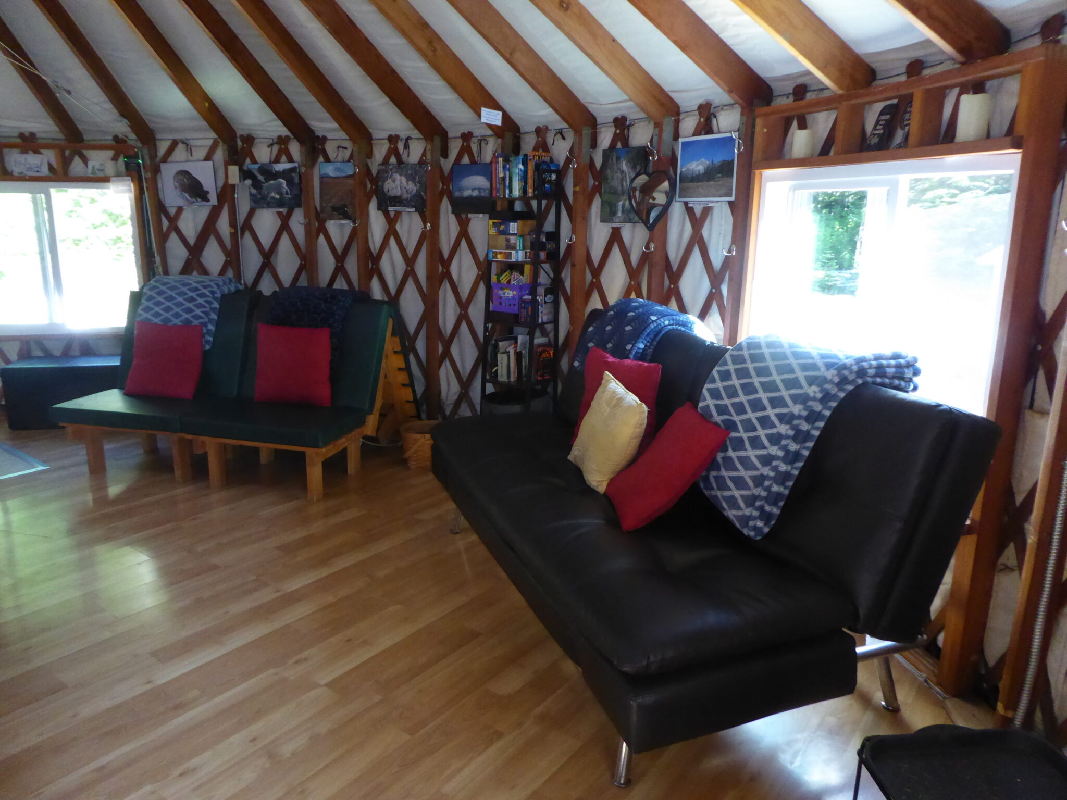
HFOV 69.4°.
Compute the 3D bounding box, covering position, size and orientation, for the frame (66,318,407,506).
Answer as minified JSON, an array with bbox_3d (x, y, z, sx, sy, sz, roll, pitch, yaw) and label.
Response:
[{"bbox_3d":[-1.606,-0.066,4.332,1.592,0.799,1.048,4,13,16],"label":"frame"}]

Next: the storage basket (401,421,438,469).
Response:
[{"bbox_3d":[-0.586,0.247,4.330,0.288,0.203,0.275,-1,13,-8],"label":"storage basket"}]

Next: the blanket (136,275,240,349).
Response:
[{"bbox_3d":[-2.059,-0.513,4.596,0.576,0.380,0.393,4,13,16],"label":"blanket"}]

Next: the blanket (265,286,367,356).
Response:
[{"bbox_3d":[-1.210,-0.446,4.335,0.524,0.367,0.393,4,13,16],"label":"blanket"}]

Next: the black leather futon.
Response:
[{"bbox_3d":[0.323,0.274,2.640,0.941,0.924,1.950,-4,14,-19],"label":"black leather futon"}]

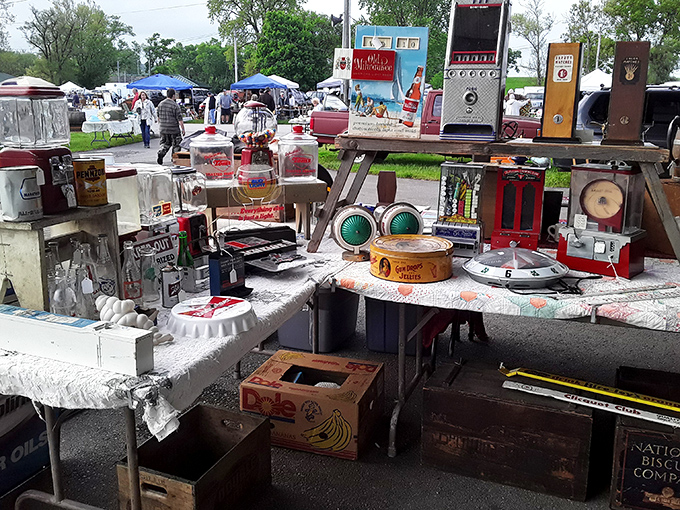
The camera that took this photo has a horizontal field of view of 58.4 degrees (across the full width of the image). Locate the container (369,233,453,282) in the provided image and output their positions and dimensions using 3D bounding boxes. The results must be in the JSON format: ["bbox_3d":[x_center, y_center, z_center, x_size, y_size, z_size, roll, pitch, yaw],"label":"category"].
[{"bbox_3d":[0.299,0.015,2.561,0.340,0.123,0.340,1,13,5],"label":"container"}]

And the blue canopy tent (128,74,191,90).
[{"bbox_3d":[-10.640,-9.340,36.000,3.050,2.700,3.050,0,14,-2],"label":"blue canopy tent"}]

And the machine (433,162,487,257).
[{"bbox_3d":[0.512,-0.193,2.559,0.190,0.378,0.130,6,16,23],"label":"machine"}]

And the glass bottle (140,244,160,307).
[{"bbox_3d":[-0.678,0.073,2.156,0.070,0.200,0.070,0,13,0],"label":"glass bottle"}]

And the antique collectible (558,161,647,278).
[{"bbox_3d":[1.141,-0.170,2.626,0.310,0.450,0.200,13,18,44],"label":"antique collectible"}]

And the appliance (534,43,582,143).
[{"bbox_3d":[0.845,-0.609,2.297,0.165,0.347,0.140,6,16,23],"label":"appliance"}]

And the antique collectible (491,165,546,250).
[{"bbox_3d":[0.785,-0.188,2.652,0.200,0.385,0.170,5,15,19],"label":"antique collectible"}]

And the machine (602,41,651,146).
[{"bbox_3d":[1.021,-0.568,2.147,0.142,0.347,0.130,7,16,24],"label":"machine"}]

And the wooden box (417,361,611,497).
[{"bbox_3d":[0.669,0.671,2.418,0.609,0.331,0.318,5,14,23],"label":"wooden box"}]

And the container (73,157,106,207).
[{"bbox_3d":[-0.782,-0.229,1.910,0.103,0.142,0.103,-8,16,-26],"label":"container"}]

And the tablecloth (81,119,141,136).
[{"bbox_3d":[-7.445,-4.145,19.800,1.850,0.500,0.900,-2,14,-5],"label":"tablecloth"}]

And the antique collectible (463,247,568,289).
[{"bbox_3d":[0.651,0.031,2.240,0.390,0.100,0.390,5,15,19],"label":"antique collectible"}]

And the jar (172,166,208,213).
[{"bbox_3d":[-0.626,-0.265,2.500,0.145,0.195,0.145,11,19,38],"label":"jar"}]

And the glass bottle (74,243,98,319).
[{"bbox_3d":[-0.781,0.099,1.848,0.068,0.255,0.068,-5,15,-19],"label":"glass bottle"}]

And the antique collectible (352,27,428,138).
[{"bbox_3d":[0.205,-0.705,2.514,0.297,0.461,0.050,3,-3,15],"label":"antique collectible"}]

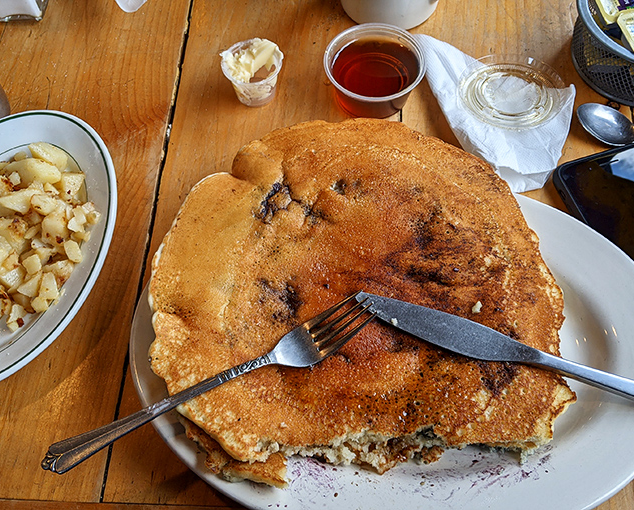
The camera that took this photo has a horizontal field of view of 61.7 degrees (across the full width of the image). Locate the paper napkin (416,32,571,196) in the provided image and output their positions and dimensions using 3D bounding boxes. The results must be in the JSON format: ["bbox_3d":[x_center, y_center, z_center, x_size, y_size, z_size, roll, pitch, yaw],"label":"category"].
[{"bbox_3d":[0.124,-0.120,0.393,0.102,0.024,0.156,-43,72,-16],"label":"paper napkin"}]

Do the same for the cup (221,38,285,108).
[{"bbox_3d":[-0.047,-0.136,0.403,0.046,0.030,0.046,-1,66,1],"label":"cup"}]

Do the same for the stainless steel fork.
[{"bbox_3d":[-0.058,0.070,0.292,0.193,0.020,0.026,-26,68,-6],"label":"stainless steel fork"}]

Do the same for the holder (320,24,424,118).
[{"bbox_3d":[0.043,-0.133,0.398,0.074,0.032,0.074,-1,66,1],"label":"holder"}]

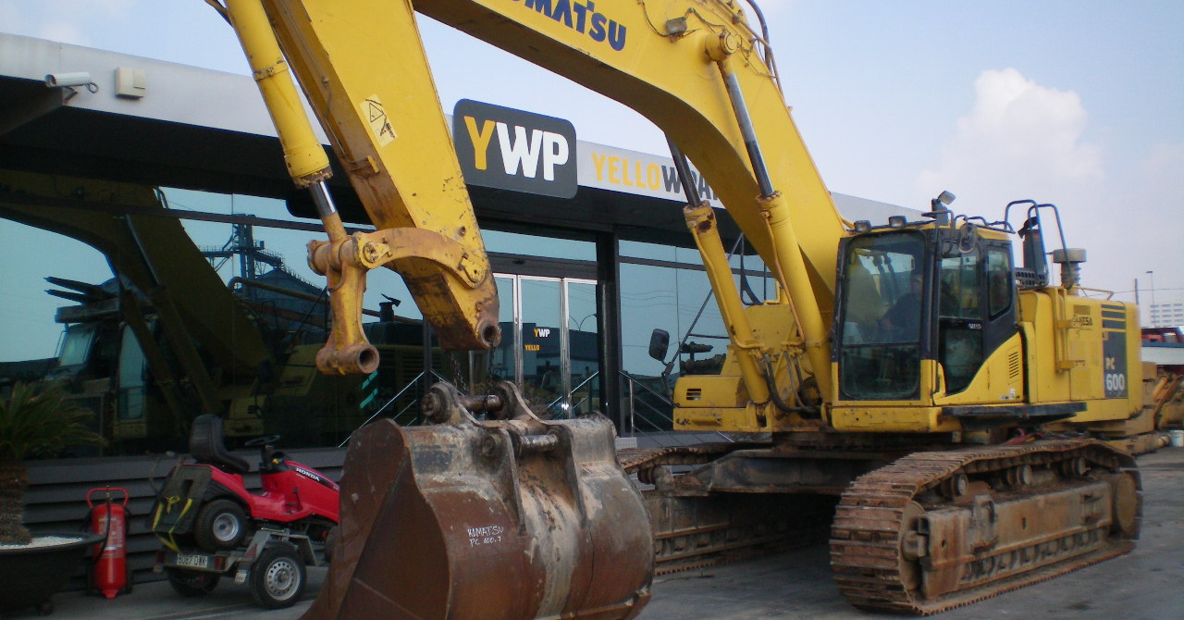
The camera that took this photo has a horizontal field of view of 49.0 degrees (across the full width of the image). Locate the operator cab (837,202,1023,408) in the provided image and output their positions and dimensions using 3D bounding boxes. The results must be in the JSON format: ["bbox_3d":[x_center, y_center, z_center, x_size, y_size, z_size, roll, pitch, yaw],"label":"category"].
[{"bbox_3d":[3.117,0.060,12.082,0.990,1.670,1.830,-4,-5,41],"label":"operator cab"}]

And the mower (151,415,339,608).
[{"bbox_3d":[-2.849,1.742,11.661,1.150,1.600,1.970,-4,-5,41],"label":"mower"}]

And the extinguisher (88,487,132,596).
[{"bbox_3d":[-4.373,2.090,11.750,0.410,1.000,0.400,1,-4,-25],"label":"extinguisher"}]

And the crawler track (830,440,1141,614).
[{"bbox_3d":[3.905,1.897,12.154,0.620,1.200,5.420,-4,-5,41],"label":"crawler track"}]

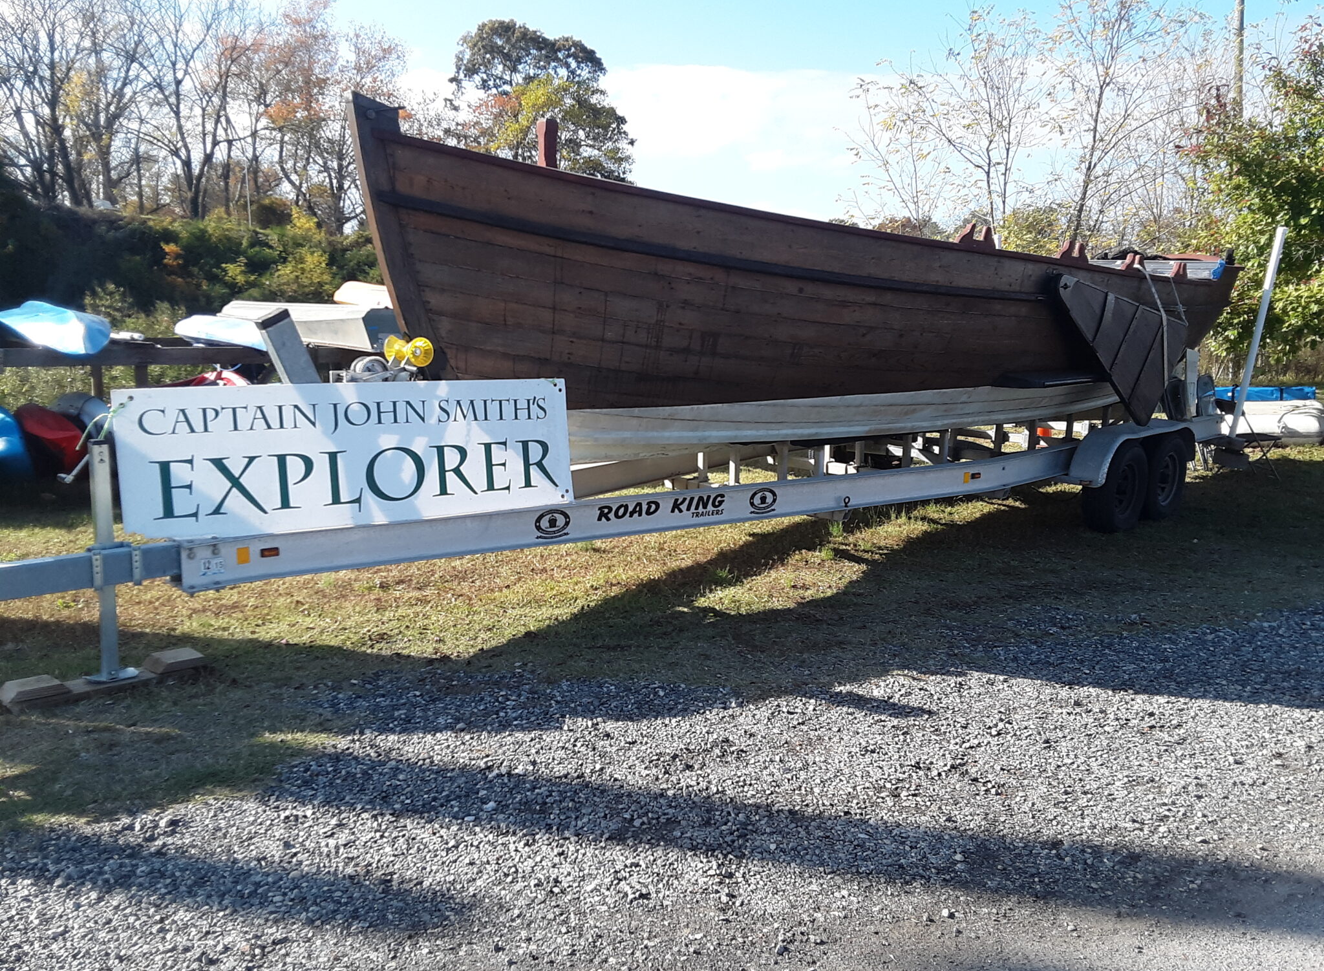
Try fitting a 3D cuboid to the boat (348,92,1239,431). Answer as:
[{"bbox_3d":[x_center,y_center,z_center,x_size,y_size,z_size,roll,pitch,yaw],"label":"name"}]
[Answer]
[{"bbox_3d":[1.859,-1.287,7.716,8.800,1.758,2.300,-9,12,-43],"label":"boat"}]

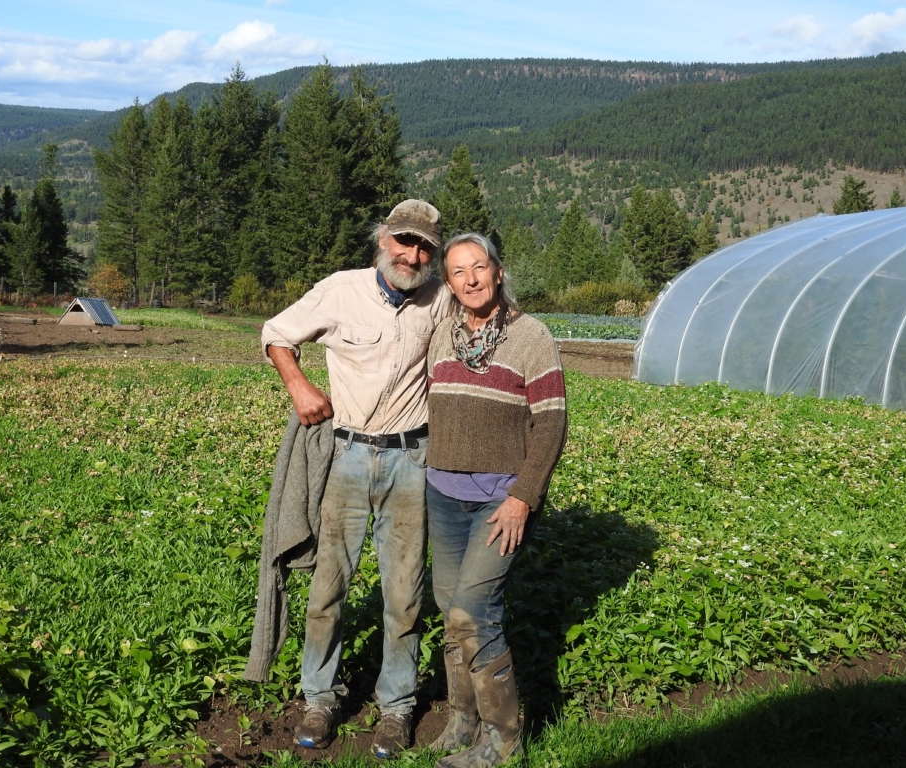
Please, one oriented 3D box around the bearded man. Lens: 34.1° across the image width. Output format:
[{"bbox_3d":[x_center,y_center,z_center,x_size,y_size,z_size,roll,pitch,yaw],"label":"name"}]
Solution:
[{"bbox_3d":[-0.310,0.295,4.800,0.660,1.770,0.430,0,4,3],"label":"bearded man"}]

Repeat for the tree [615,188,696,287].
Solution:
[{"bbox_3d":[12.107,-8.538,88.000,4.900,6.800,4.700,0,4,0],"label":"tree"}]

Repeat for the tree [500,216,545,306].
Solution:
[{"bbox_3d":[3.879,-7.040,85.000,3.000,5.100,3.000,0,4,0],"label":"tree"}]

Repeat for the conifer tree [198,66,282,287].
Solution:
[{"bbox_3d":[-12.269,-11.695,85.000,4.800,13.200,4.800,0,4,0],"label":"conifer tree"}]

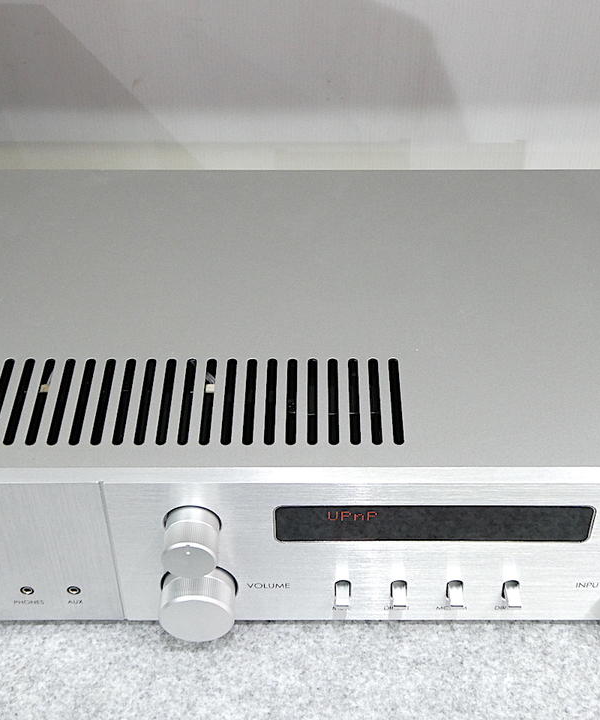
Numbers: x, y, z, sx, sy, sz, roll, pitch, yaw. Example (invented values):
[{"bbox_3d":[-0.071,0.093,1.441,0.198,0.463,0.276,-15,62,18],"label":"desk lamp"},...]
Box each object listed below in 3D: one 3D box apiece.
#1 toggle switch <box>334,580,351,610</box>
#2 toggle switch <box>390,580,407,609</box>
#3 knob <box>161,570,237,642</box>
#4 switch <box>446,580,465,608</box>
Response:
[{"bbox_3d":[0.023,0.129,0.599,0.008,0.013,0.015,0,44,1],"label":"toggle switch"},{"bbox_3d":[0.054,0.129,0.598,0.008,0.013,0.015,0,44,1],"label":"toggle switch"},{"bbox_3d":[-0.055,0.132,0.598,0.042,0.042,0.021,0,44,1],"label":"knob"},{"bbox_3d":[0.085,0.129,0.598,0.008,0.013,0.015,0,44,1],"label":"switch"}]

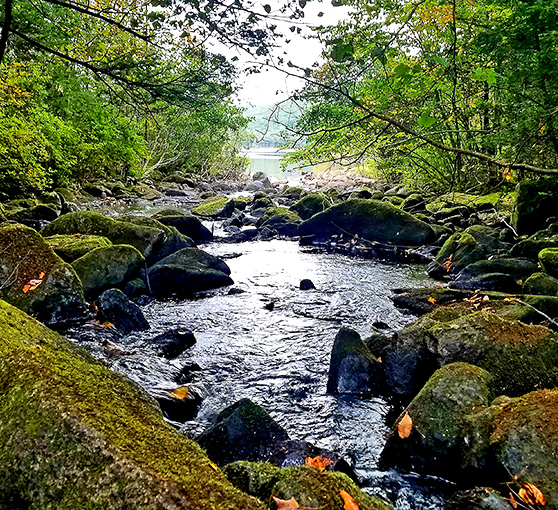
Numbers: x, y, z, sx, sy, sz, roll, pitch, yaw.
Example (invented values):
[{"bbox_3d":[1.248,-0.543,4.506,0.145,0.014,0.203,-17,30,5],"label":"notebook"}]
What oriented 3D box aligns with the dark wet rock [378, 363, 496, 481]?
[{"bbox_3d":[0.692,0.697,2.223,0.485,0.380,0.485,4,13,20],"label":"dark wet rock"}]

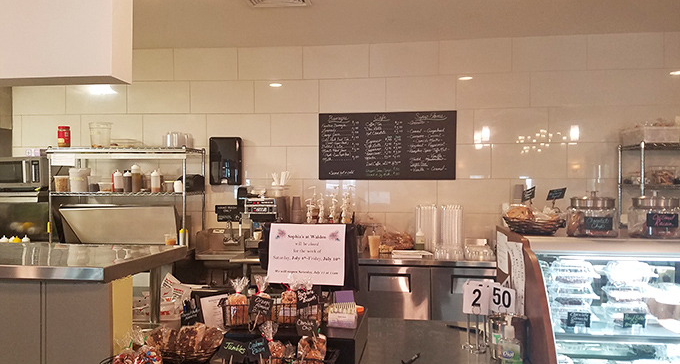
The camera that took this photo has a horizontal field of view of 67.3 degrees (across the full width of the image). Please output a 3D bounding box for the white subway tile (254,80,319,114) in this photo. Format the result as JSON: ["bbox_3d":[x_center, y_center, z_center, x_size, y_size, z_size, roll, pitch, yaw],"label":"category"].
[{"bbox_3d":[-0.493,-0.792,4.670,0.610,0.304,0.010,0,-1,7],"label":"white subway tile"}]

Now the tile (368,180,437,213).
[{"bbox_3d":[0.561,0.129,4.537,0.609,0.305,0.010,0,0,7],"label":"tile"}]

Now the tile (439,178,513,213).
[{"bbox_3d":[1.155,0.125,4.408,0.605,0.302,0.010,0,0,7],"label":"tile"}]

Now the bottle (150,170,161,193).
[{"bbox_3d":[-1.581,-0.004,4.380,0.077,0.200,0.077,0,1,7],"label":"bottle"}]

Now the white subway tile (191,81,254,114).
[{"bbox_3d":[-1.086,-0.783,4.729,0.609,0.305,0.010,0,0,7],"label":"white subway tile"}]

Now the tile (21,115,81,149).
[{"bbox_3d":[-2.756,-0.476,4.898,0.606,0.303,0.010,0,1,7],"label":"tile"}]

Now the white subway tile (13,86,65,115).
[{"bbox_3d":[-2.903,-0.795,4.942,0.545,0.305,0.010,0,0,7],"label":"white subway tile"}]

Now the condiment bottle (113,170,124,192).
[{"bbox_3d":[-1.885,-0.009,4.350,0.068,0.190,0.068,0,-1,-6],"label":"condiment bottle"}]

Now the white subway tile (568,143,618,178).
[{"bbox_3d":[2.240,-0.173,4.326,0.606,0.303,0.010,0,1,7],"label":"white subway tile"}]

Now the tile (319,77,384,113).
[{"bbox_3d":[0.111,-0.766,4.545,0.605,0.302,0.010,0,0,7],"label":"tile"}]

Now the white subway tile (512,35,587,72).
[{"bbox_3d":[1.789,-1.094,4.362,0.606,0.303,0.010,0,1,7],"label":"white subway tile"}]

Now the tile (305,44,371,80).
[{"bbox_3d":[-0.035,-1.070,4.565,0.605,0.302,0.010,0,0,7],"label":"tile"}]

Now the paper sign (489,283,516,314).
[{"bbox_3d":[0.557,0.399,1.750,0.092,0.105,0.005,0,0,37],"label":"paper sign"}]

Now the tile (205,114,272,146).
[{"bbox_3d":[-0.951,-0.485,4.718,0.610,0.304,0.010,0,-1,7],"label":"tile"}]

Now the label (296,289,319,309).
[{"bbox_3d":[-0.114,0.410,1.790,0.076,0.058,0.005,-9,-3,9],"label":"label"}]

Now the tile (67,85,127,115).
[{"bbox_3d":[-2.304,-0.783,4.840,0.606,0.303,0.010,0,1,7],"label":"tile"}]

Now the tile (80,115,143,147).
[{"bbox_3d":[-2.168,-0.486,4.861,0.610,0.304,0.010,0,-1,7],"label":"tile"}]

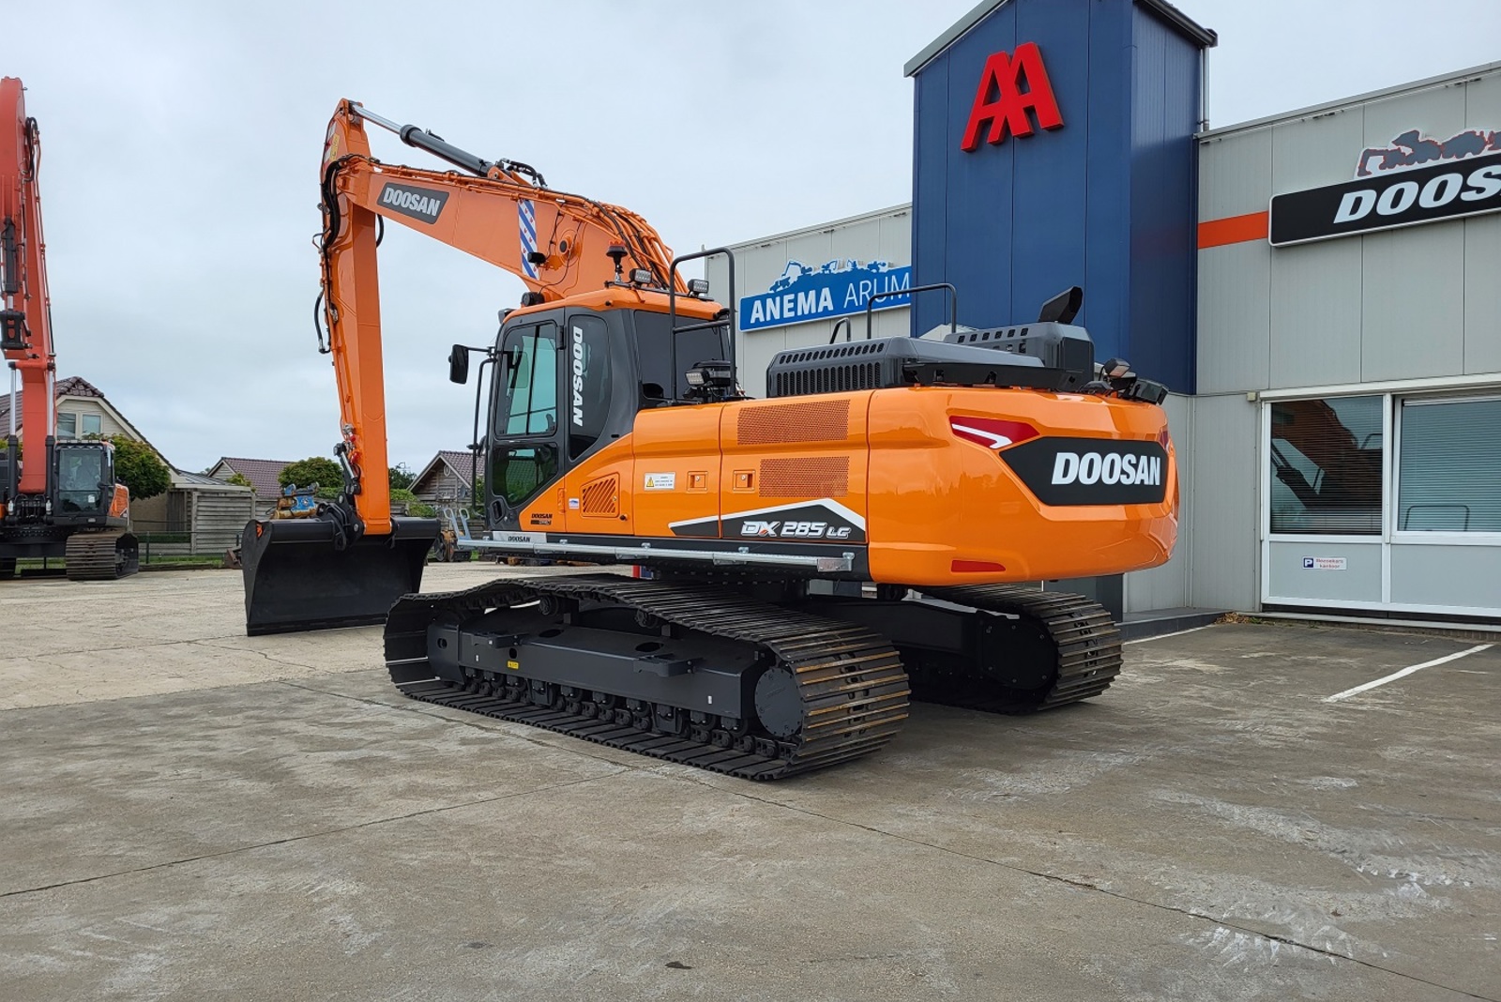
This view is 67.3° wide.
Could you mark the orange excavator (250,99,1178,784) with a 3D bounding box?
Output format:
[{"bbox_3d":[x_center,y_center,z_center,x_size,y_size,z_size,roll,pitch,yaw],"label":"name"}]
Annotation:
[{"bbox_3d":[-1.483,-1.632,10.370,3.520,6.420,10.370,0,0,-44],"label":"orange excavator"}]

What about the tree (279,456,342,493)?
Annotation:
[{"bbox_3d":[-17.400,-0.150,45.000,3.000,3.300,2.900,0,-1,0],"label":"tree"}]

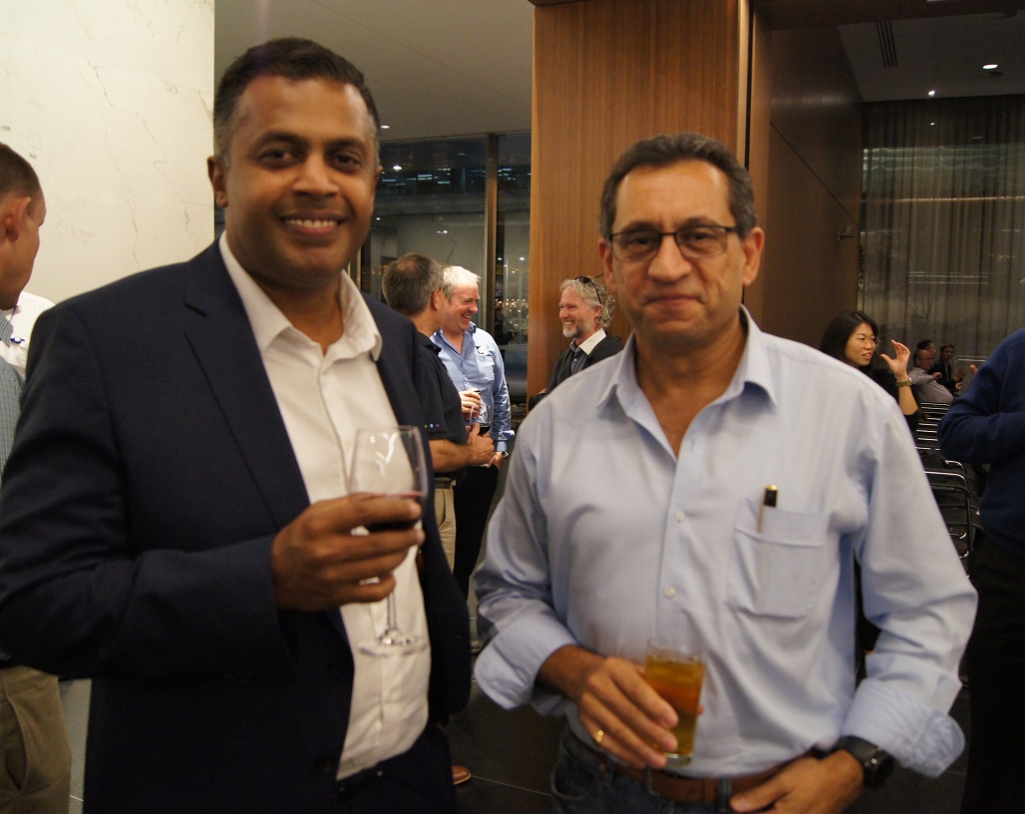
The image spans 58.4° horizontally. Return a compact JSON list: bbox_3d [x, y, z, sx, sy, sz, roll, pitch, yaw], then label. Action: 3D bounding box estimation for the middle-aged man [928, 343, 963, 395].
[{"bbox_3d":[4.963,-0.059,10.334,0.580,1.270,0.800,-4,8,-38],"label":"middle-aged man"}]

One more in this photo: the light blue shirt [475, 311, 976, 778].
[{"bbox_3d":[0.260,0.156,1.160,0.580,0.570,0.330,3,6,19],"label":"light blue shirt"}]

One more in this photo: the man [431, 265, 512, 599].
[{"bbox_3d":[-0.229,0.361,3.396,0.560,1.750,0.400,-2,7,-27],"label":"man"}]

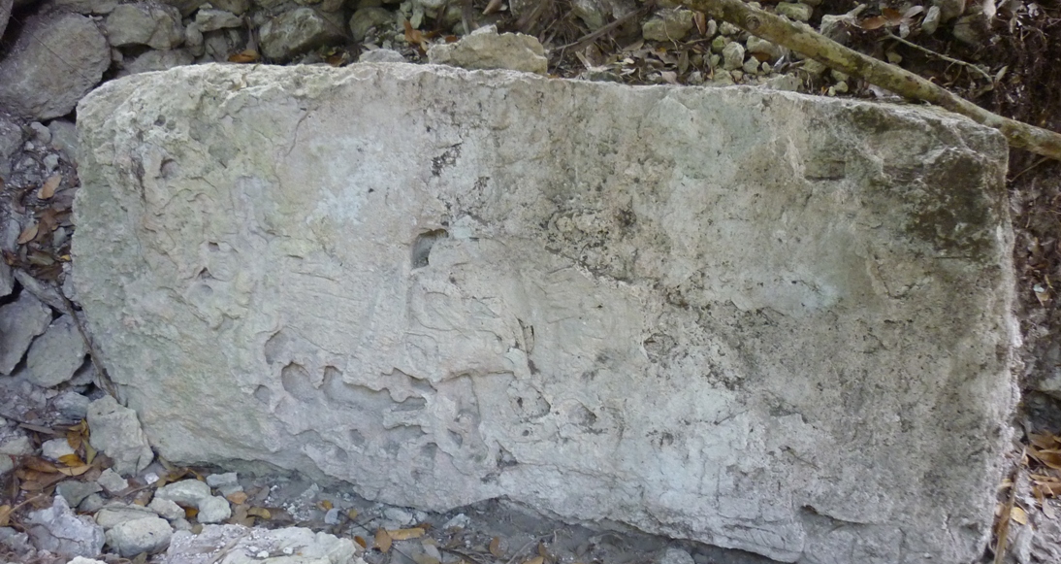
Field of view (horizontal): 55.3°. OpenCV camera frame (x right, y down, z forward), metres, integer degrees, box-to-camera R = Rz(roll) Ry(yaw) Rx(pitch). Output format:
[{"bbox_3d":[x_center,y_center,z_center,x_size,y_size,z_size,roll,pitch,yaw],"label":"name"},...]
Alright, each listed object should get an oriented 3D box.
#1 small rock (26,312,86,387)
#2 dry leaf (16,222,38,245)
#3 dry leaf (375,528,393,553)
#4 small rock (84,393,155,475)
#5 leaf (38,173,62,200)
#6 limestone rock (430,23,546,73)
[{"bbox_3d":[-1.103,0.160,2.350,0.135,0.140,0.110,-13,31,-25],"label":"small rock"},{"bbox_3d":[-1.215,-0.115,2.450,0.031,0.012,0.073,22,48,3],"label":"dry leaf"},{"bbox_3d":[-0.281,0.496,1.944,0.033,0.015,0.059,-5,31,-11],"label":"dry leaf"},{"bbox_3d":[-0.893,0.333,2.200,0.140,0.140,0.110,-11,31,-23],"label":"small rock"},{"bbox_3d":[-1.188,-0.235,2.500,0.036,0.010,0.072,29,64,15],"label":"leaf"},{"bbox_3d":[-0.100,-0.547,2.400,0.275,0.105,0.150,1,28,-3],"label":"limestone rock"}]

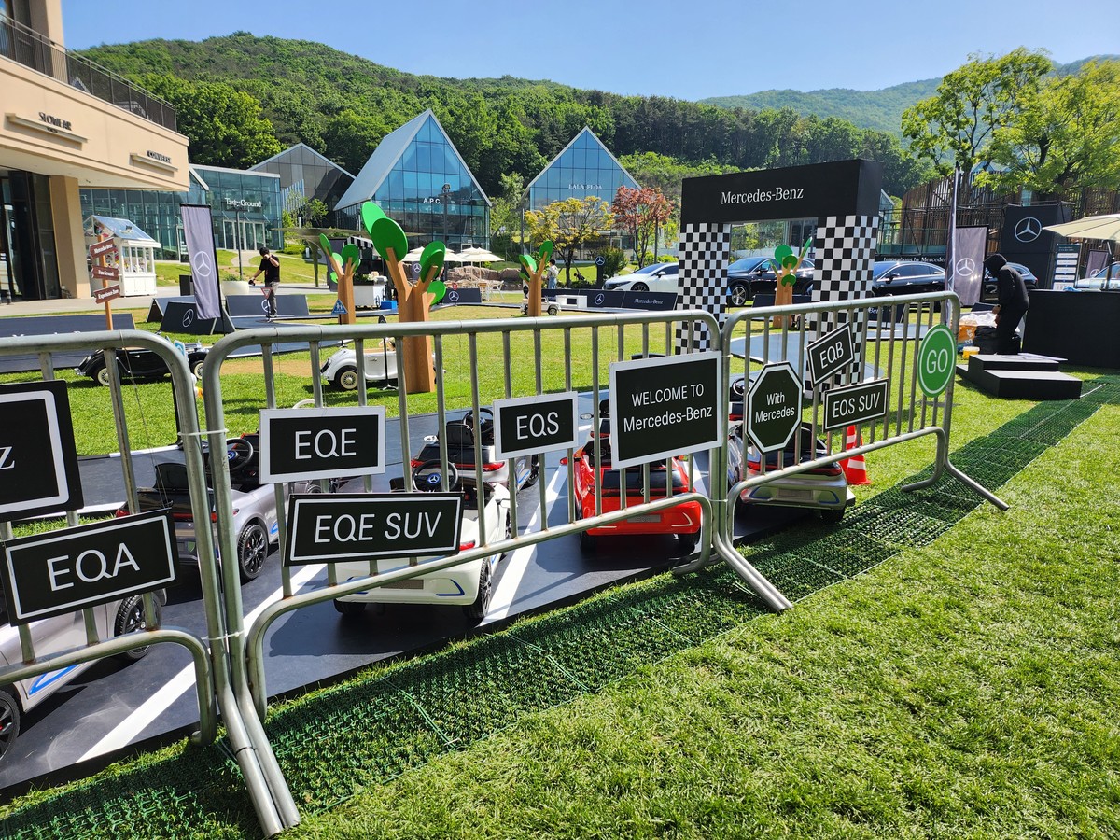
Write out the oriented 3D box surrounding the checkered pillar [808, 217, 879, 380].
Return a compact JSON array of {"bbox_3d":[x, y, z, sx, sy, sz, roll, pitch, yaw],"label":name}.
[{"bbox_3d":[2.954,-1.155,8.177,0.387,1.900,0.446,-7,14,-33],"label":"checkered pillar"}]

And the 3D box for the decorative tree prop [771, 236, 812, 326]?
[{"bbox_3d":[4.941,-2.929,16.625,0.840,1.905,0.840,4,11,16],"label":"decorative tree prop"}]

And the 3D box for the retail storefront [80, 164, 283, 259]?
[{"bbox_3d":[-30.022,-15.891,58.407,7.500,6.400,16.000,8,13,30],"label":"retail storefront"}]

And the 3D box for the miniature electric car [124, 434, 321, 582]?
[{"bbox_3d":[-1.493,0.326,3.545,0.580,0.480,0.980,2,12,7],"label":"miniature electric car"}]

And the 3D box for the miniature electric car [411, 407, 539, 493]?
[{"bbox_3d":[-0.469,0.190,4.281,0.580,0.480,0.980,2,12,5],"label":"miniature electric car"}]

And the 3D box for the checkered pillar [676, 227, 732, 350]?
[{"bbox_3d":[1.698,-1.405,9.368,0.412,1.854,0.412,-8,14,-37],"label":"checkered pillar"}]

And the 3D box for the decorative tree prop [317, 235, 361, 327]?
[{"bbox_3d":[-4.555,-2.900,16.005,0.880,1.857,0.850,-2,11,-16],"label":"decorative tree prop"}]

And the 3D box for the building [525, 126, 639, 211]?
[{"bbox_3d":[1.690,-22.368,78.818,10.700,12.500,14.000,0,11,-6],"label":"building"}]

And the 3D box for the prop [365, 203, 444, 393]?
[{"bbox_3d":[-1.645,-1.304,8.369,0.820,1.970,0.780,-1,12,-11],"label":"prop"}]

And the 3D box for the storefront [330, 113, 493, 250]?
[{"bbox_3d":[-15.282,-22.793,78.007,11.780,13.470,15.150,-5,12,-27],"label":"storefront"}]

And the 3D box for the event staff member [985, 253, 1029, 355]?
[{"bbox_3d":[6.354,-1.535,11.047,0.550,1.620,0.450,6,13,25],"label":"event staff member"}]

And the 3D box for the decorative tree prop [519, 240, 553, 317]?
[{"bbox_3d":[-0.619,-3.742,20.601,0.860,1.970,0.800,0,11,-2],"label":"decorative tree prop"}]

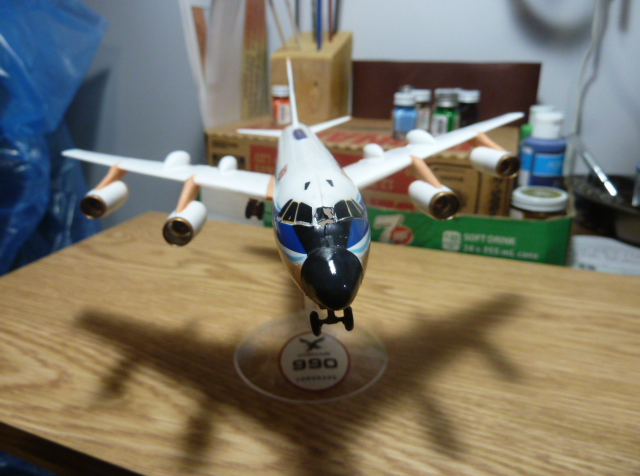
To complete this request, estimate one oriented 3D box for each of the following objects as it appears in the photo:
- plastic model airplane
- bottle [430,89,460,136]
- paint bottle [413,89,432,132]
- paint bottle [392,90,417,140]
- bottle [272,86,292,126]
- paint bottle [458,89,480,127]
[{"bbox_3d":[-0.010,-0.053,0.219,0.275,0.091,0.319,-6,15,-3],"label":"plastic model airplane"},{"bbox_3d":[0.125,-0.121,0.458,0.023,0.046,0.023,-19,27,-36],"label":"bottle"},{"bbox_3d":[0.104,-0.128,0.475,0.023,0.046,0.023,3,22,12],"label":"paint bottle"},{"bbox_3d":[0.083,-0.119,0.452,0.023,0.046,0.023,3,22,10],"label":"paint bottle"},{"bbox_3d":[-0.043,-0.151,0.528,0.023,0.046,0.023,-1,22,1],"label":"bottle"},{"bbox_3d":[0.150,-0.125,0.463,0.023,0.046,0.023,5,23,17],"label":"paint bottle"}]

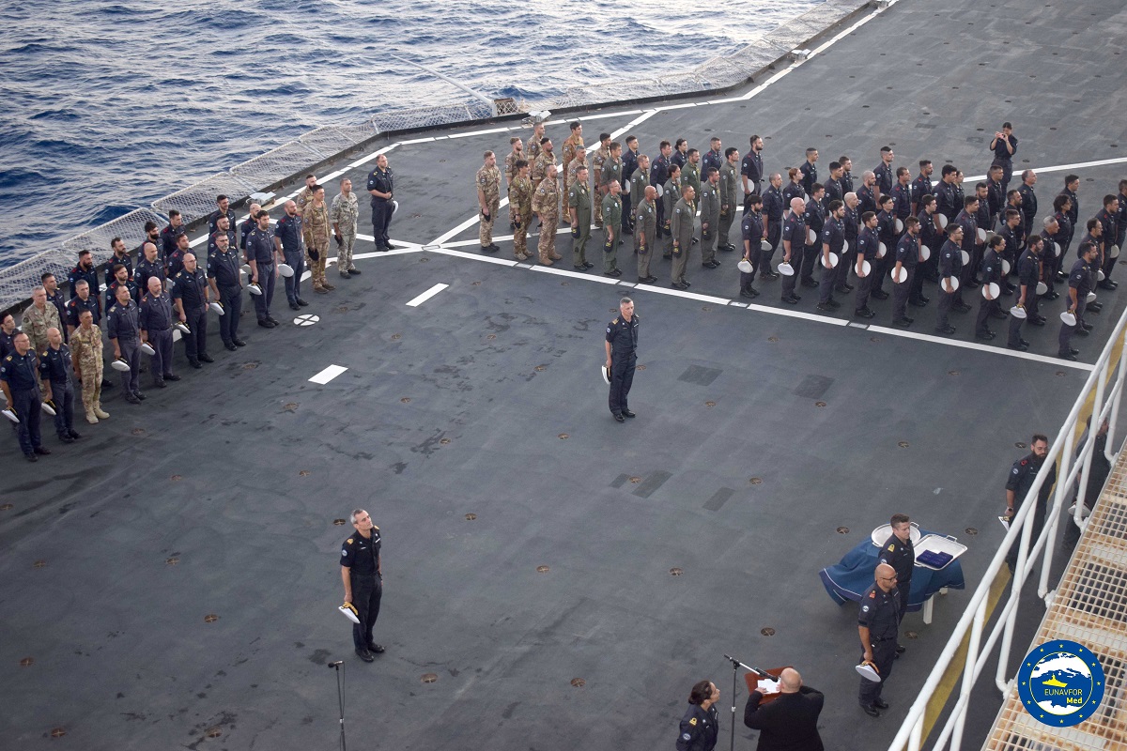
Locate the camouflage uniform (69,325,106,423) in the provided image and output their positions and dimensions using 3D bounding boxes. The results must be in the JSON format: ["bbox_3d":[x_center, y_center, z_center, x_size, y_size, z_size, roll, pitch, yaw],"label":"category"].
[{"bbox_3d":[-6.756,-0.068,21.366,0.340,1.460,0.520,22,34,38],"label":"camouflage uniform"}]

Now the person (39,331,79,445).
[{"bbox_3d":[-6.858,0.096,20.450,0.380,1.677,0.530,13,29,25],"label":"person"}]

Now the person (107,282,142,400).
[{"bbox_3d":[-6.217,-0.452,21.361,0.320,1.784,0.490,14,30,27],"label":"person"}]

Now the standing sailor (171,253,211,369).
[{"bbox_3d":[-5.656,-1.016,22.884,0.370,1.790,0.540,20,33,36],"label":"standing sailor"}]

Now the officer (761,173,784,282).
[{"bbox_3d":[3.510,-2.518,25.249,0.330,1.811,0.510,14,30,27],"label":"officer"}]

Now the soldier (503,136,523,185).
[{"bbox_3d":[-0.901,-3.559,27.741,0.330,1.741,0.510,14,30,27],"label":"soldier"}]

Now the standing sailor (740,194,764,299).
[{"bbox_3d":[3.113,-2.147,24.750,0.330,1.754,0.510,14,30,27],"label":"standing sailor"}]

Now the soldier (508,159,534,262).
[{"bbox_3d":[-0.737,-2.907,26.248,0.330,1.776,0.510,14,30,27],"label":"soldier"}]

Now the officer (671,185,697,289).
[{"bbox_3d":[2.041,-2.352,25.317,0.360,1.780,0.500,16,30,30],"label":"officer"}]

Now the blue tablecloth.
[{"bbox_3d":[3.695,2.173,16.728,1.350,0.500,1.000,13,29,26],"label":"blue tablecloth"}]

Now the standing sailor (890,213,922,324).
[{"bbox_3d":[5.367,-1.634,23.465,0.320,1.780,0.490,11,29,23],"label":"standing sailor"}]

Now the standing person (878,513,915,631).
[{"bbox_3d":[3.536,2.214,15.992,0.340,1.730,0.500,22,34,38],"label":"standing person"}]

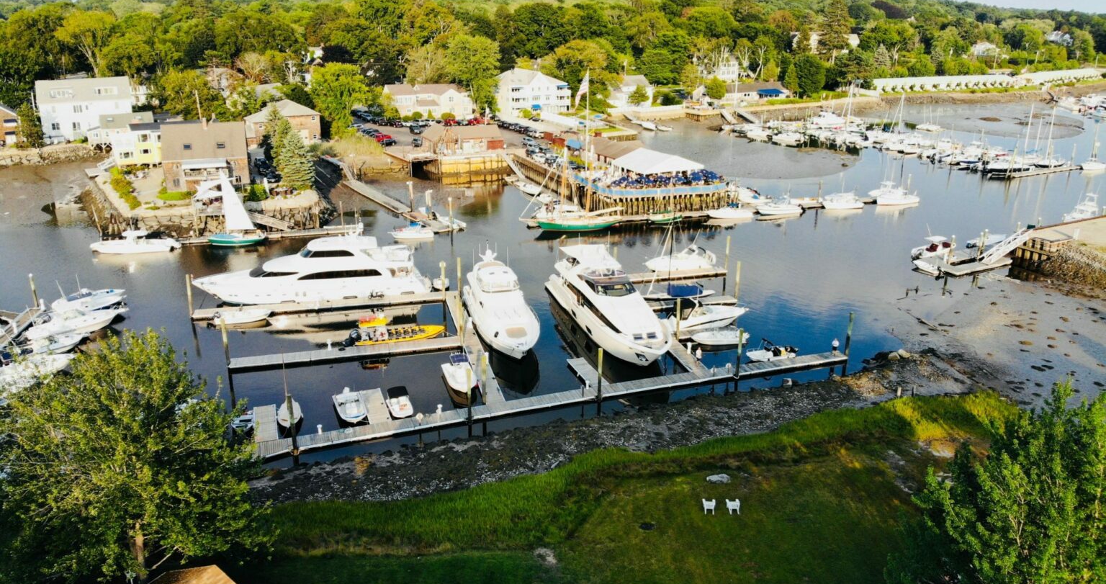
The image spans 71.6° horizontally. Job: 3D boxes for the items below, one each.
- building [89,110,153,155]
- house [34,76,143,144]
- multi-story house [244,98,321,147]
[{"bbox_3d":[-85.420,-31.930,151.450,10.300,6.400,8.000,-12,24,-31],"label":"building"},{"bbox_3d":[-98.010,-38.850,160.500,16.500,11.300,11.500,-13,24,-33],"label":"house"},{"bbox_3d":[-56.300,-35.420,159.420,14.500,7.900,10.000,-9,22,-24],"label":"multi-story house"}]

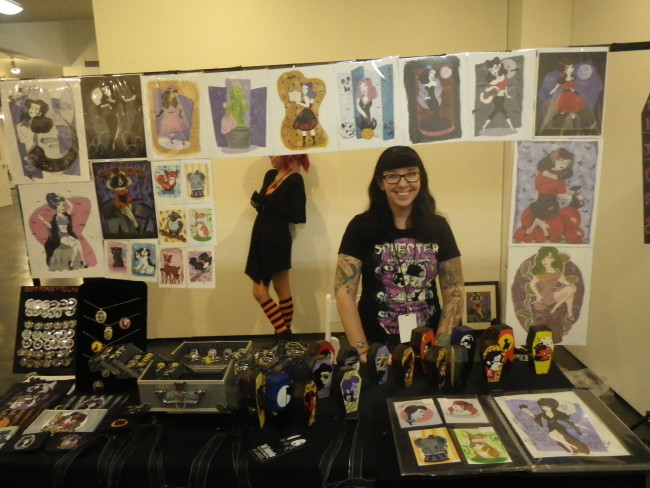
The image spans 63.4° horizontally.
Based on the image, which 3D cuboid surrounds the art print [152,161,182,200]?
[{"bbox_3d":[-0.551,-0.215,1.854,0.103,0.153,0.008,-1,12,6],"label":"art print"}]

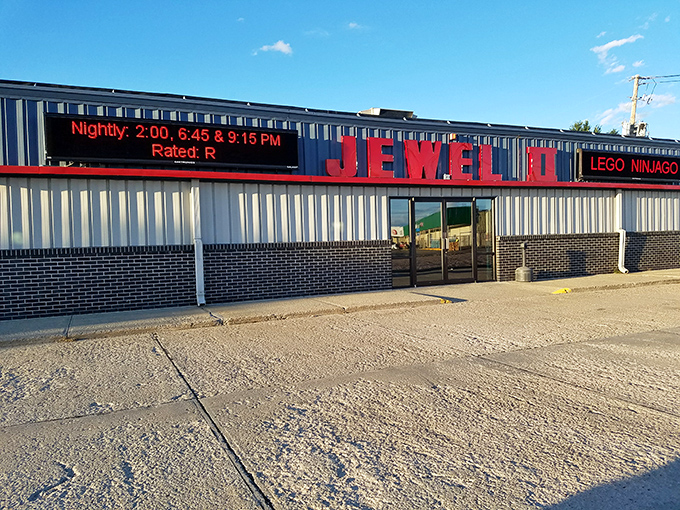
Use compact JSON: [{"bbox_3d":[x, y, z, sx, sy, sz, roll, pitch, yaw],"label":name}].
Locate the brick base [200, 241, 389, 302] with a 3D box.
[{"bbox_3d":[-0.755,0.289,10.895,4.220,1.175,0.170,-2,2,-25],"label":"brick base"}]

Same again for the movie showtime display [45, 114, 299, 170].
[{"bbox_3d":[-2.895,-2.044,9.490,4.460,0.770,0.170,-2,2,-25],"label":"movie showtime display"}]

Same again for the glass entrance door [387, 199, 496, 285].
[{"bbox_3d":[2.585,-0.337,12.477,3.150,2.140,0.130,-2,2,-25],"label":"glass entrance door"}]

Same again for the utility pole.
[{"bbox_3d":[16.542,-5.188,29.177,0.270,10.100,0.270,3,2,-25],"label":"utility pole"}]

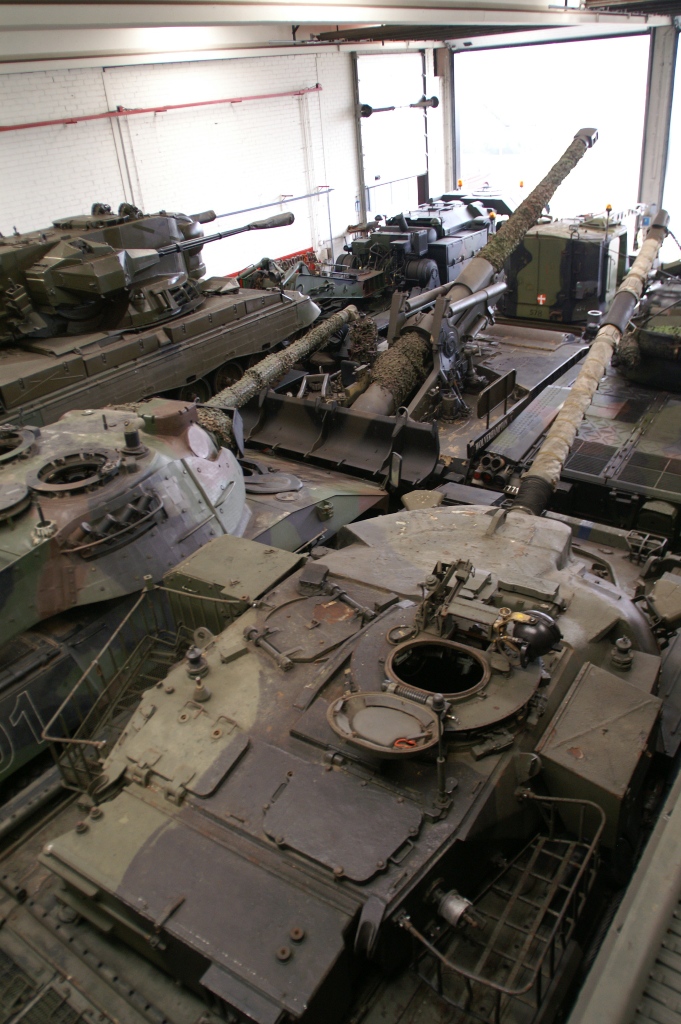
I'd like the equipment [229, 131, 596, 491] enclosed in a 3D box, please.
[{"bbox_3d":[2.276,-3.448,11.424,3.150,4.100,9.700,16,38,32],"label":"equipment"}]

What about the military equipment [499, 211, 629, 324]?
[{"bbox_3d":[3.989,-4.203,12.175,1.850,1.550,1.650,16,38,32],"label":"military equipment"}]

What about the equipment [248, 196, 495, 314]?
[{"bbox_3d":[1.232,-5.196,15.717,3.200,2.800,6.300,20,40,36],"label":"equipment"}]

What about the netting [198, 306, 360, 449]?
[{"bbox_3d":[-0.710,-2.225,10.170,0.360,0.360,4.050,10,35,25],"label":"netting"}]

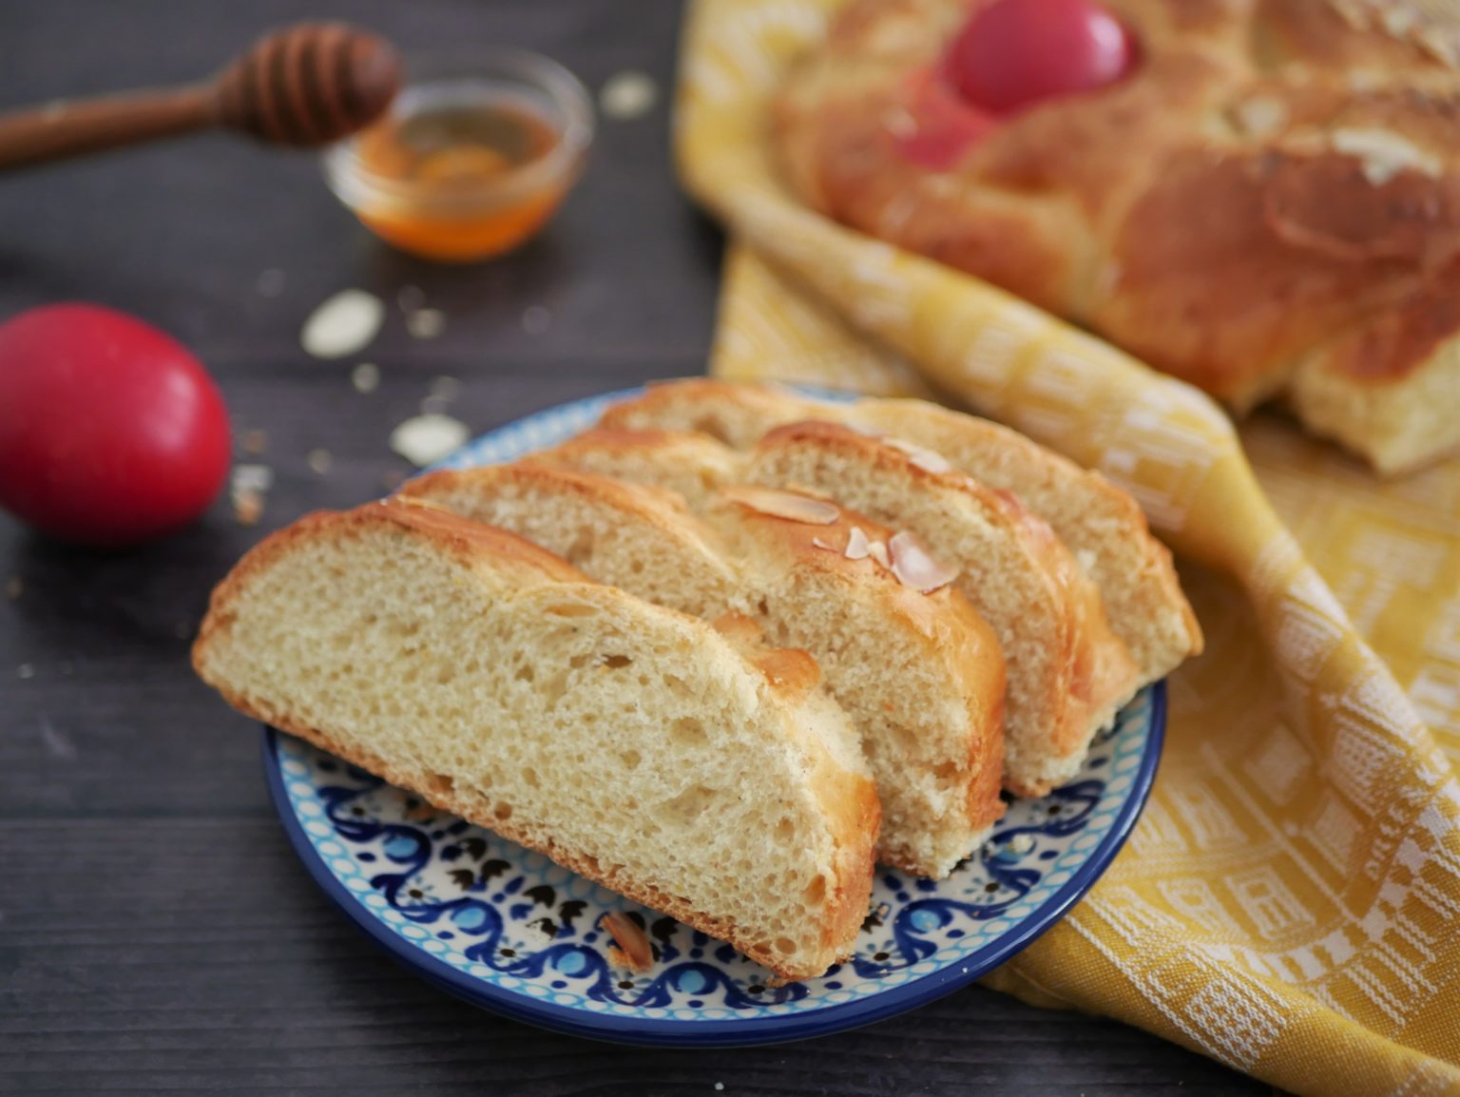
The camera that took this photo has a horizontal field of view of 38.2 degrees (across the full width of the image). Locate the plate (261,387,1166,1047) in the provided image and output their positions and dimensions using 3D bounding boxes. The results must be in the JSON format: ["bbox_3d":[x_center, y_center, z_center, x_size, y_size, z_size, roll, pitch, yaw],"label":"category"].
[{"bbox_3d":[-0.003,0.027,0.377,0.157,0.020,0.157,0,44,0],"label":"plate"}]

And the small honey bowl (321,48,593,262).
[{"bbox_3d":[-0.062,-0.086,0.489,0.062,0.027,0.062,0,44,0],"label":"small honey bowl"}]

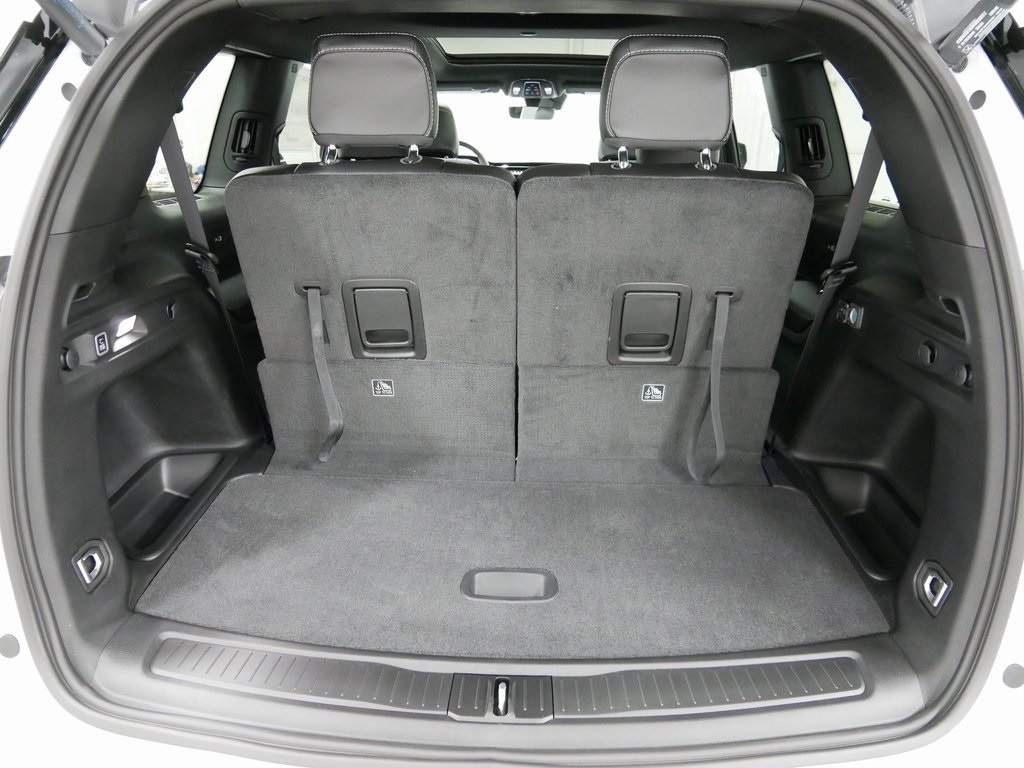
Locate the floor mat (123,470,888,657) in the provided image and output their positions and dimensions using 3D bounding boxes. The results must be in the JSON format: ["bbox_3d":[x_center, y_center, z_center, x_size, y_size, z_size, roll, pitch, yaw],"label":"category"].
[{"bbox_3d":[-0.006,0.320,1.299,1.228,0.029,0.536,1,21,3],"label":"floor mat"}]

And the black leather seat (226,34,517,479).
[{"bbox_3d":[-0.232,-0.189,1.389,0.497,0.887,0.224,1,33,3],"label":"black leather seat"}]

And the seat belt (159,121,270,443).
[{"bbox_3d":[-0.566,-0.166,1.358,0.117,0.643,0.078,1,21,3],"label":"seat belt"}]

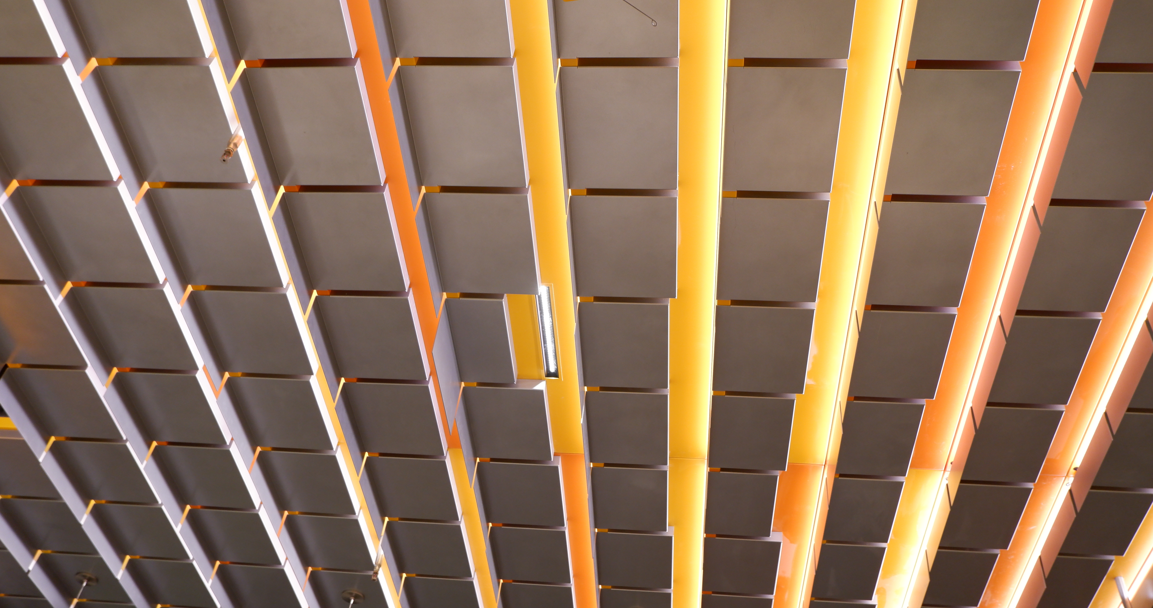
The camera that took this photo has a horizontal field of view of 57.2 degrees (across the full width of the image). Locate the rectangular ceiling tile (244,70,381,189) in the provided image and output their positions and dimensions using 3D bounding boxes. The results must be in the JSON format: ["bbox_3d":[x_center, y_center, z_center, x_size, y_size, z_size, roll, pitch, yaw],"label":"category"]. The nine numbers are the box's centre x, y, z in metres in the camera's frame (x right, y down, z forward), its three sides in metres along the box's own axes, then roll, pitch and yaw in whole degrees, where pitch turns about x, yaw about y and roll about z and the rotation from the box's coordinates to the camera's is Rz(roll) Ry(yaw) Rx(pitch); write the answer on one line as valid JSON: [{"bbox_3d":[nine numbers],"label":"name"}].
[{"bbox_3d":[-1.036,-0.714,4.240,0.434,0.040,0.562,2,-46,7],"label":"rectangular ceiling tile"}]

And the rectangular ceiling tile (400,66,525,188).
[{"bbox_3d":[-0.432,-0.696,4.170,0.435,0.040,0.562,2,-46,7],"label":"rectangular ceiling tile"}]

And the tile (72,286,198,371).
[{"bbox_3d":[-2.151,0.116,5.205,0.460,0.040,0.562,2,-46,7],"label":"tile"}]

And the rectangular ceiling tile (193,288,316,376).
[{"bbox_3d":[-1.553,0.134,5.135,0.459,0.040,0.562,2,-46,7],"label":"rectangular ceiling tile"}]

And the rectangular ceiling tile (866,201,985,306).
[{"bbox_3d":[1.409,-0.207,4.373,0.435,0.040,0.562,2,-46,7],"label":"rectangular ceiling tile"}]

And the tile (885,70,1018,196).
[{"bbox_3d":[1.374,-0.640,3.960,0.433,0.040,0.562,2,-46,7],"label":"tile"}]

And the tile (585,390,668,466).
[{"bbox_3d":[0.264,0.622,5.341,0.400,0.040,0.562,2,-46,7],"label":"tile"}]

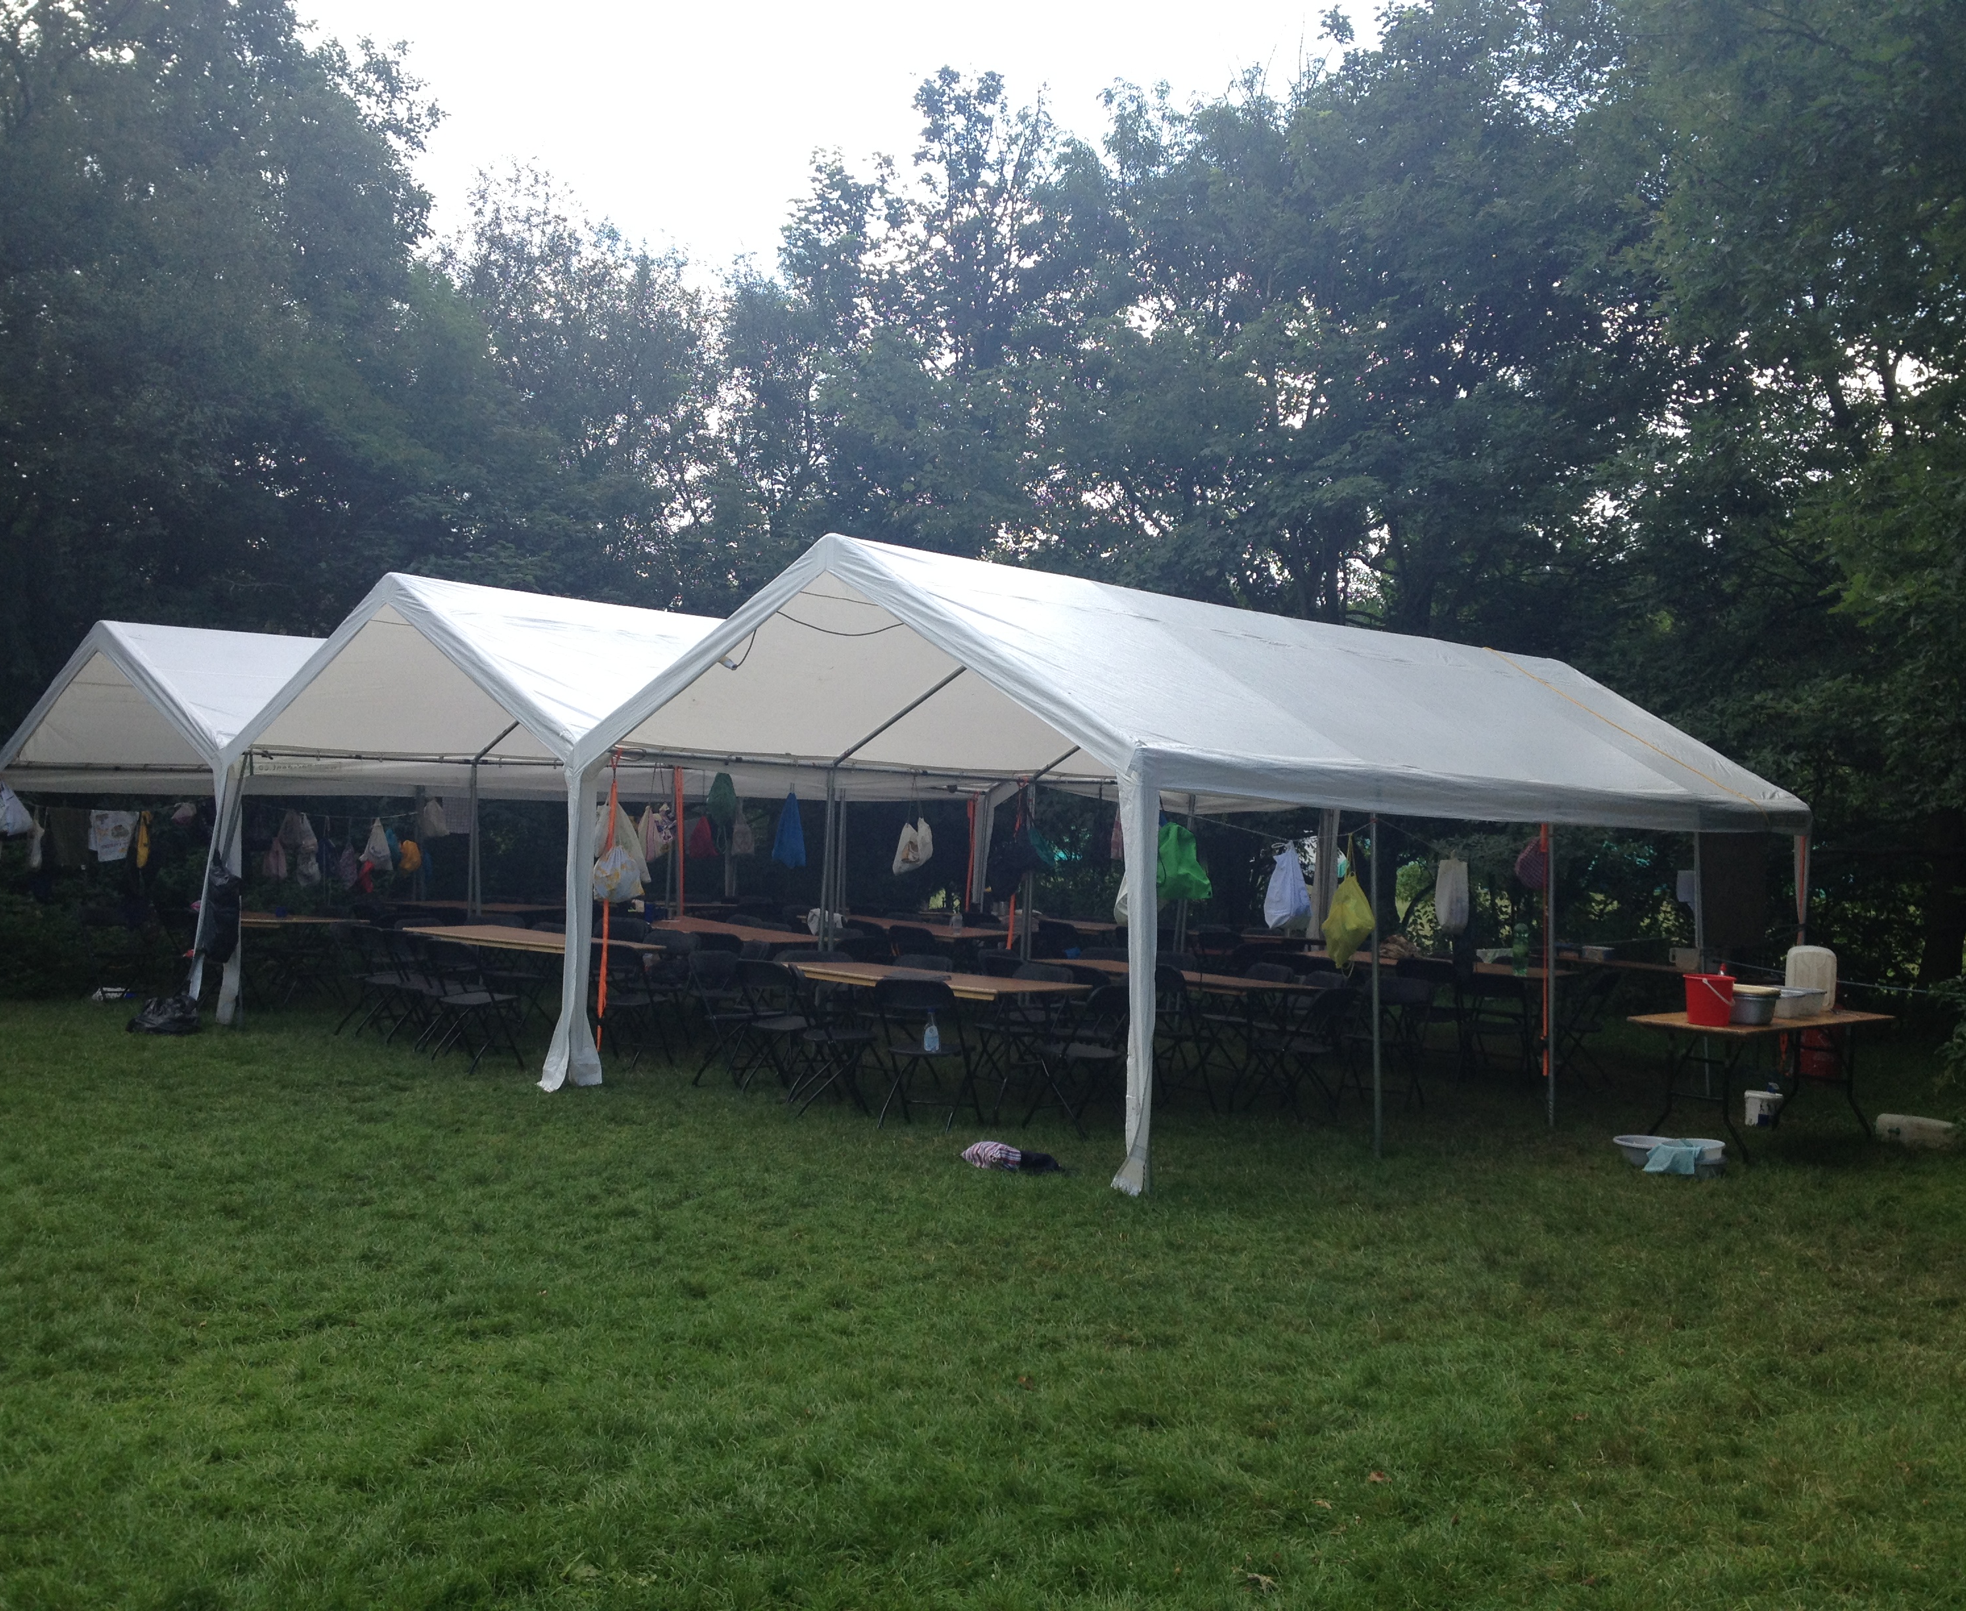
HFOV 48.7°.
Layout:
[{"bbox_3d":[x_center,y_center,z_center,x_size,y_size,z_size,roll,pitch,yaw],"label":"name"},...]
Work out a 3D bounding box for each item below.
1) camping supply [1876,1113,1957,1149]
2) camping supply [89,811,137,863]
[{"bbox_3d":[5.420,1.864,12.603,0.480,0.190,0.280,0,-2,24],"label":"camping supply"},{"bbox_3d":[-8.173,0.292,20.400,0.080,0.500,0.440,-1,-2,42],"label":"camping supply"}]

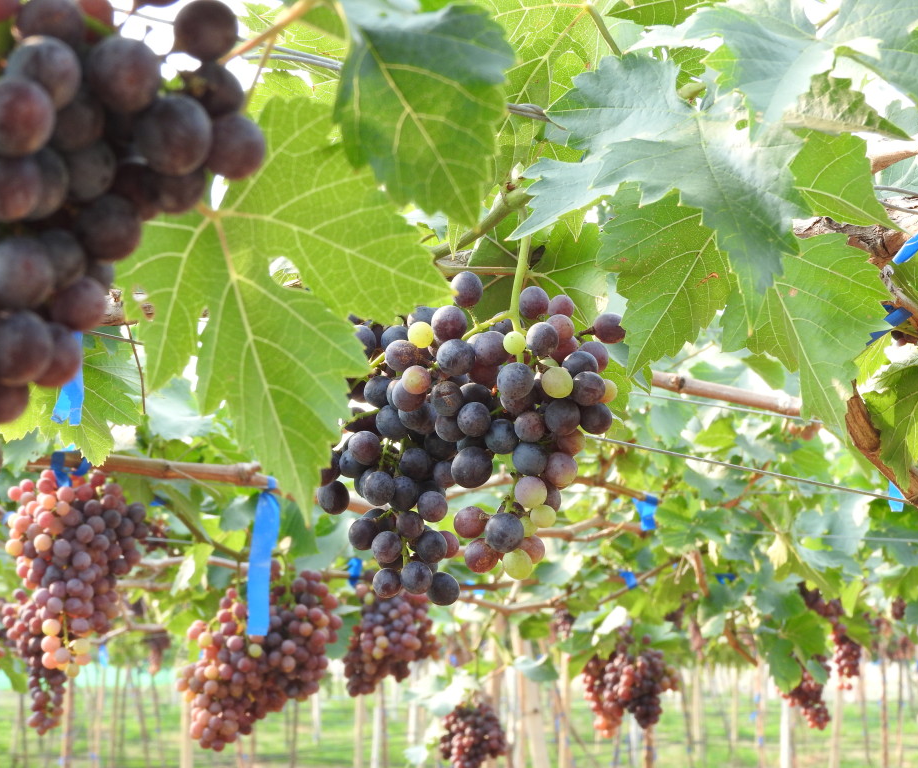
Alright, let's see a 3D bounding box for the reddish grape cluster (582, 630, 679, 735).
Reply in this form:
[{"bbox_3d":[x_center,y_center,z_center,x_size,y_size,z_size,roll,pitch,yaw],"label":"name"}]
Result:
[{"bbox_3d":[0.279,0.486,3.850,0.157,0.172,0.130,0,-7,0],"label":"reddish grape cluster"}]

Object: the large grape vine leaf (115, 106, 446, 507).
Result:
[{"bbox_3d":[-0.079,-0.038,1.070,0.150,0.184,0.050,0,-7,0],"label":"large grape vine leaf"}]

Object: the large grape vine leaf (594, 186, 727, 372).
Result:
[{"bbox_3d":[0.103,-0.056,1.180,0.075,0.105,0.040,0,-7,0],"label":"large grape vine leaf"}]

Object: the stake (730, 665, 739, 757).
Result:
[{"bbox_3d":[3.260,3.757,28.000,0.085,1.300,0.085,0,-7,0],"label":"stake"}]

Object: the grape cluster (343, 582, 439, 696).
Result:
[{"bbox_3d":[-0.096,0.360,3.300,0.131,0.151,0.110,0,-7,0],"label":"grape cluster"}]

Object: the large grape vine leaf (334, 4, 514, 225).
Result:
[{"bbox_3d":[-0.015,-0.114,1.000,0.077,0.094,0.040,0,-7,0],"label":"large grape vine leaf"}]

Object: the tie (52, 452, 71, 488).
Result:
[{"bbox_3d":[-0.417,0.090,2.480,0.022,0.041,0.020,0,-7,0],"label":"tie"}]

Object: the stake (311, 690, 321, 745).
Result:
[{"bbox_3d":[-1.746,3.793,29.000,0.085,1.300,0.085,0,-7,0],"label":"stake"}]

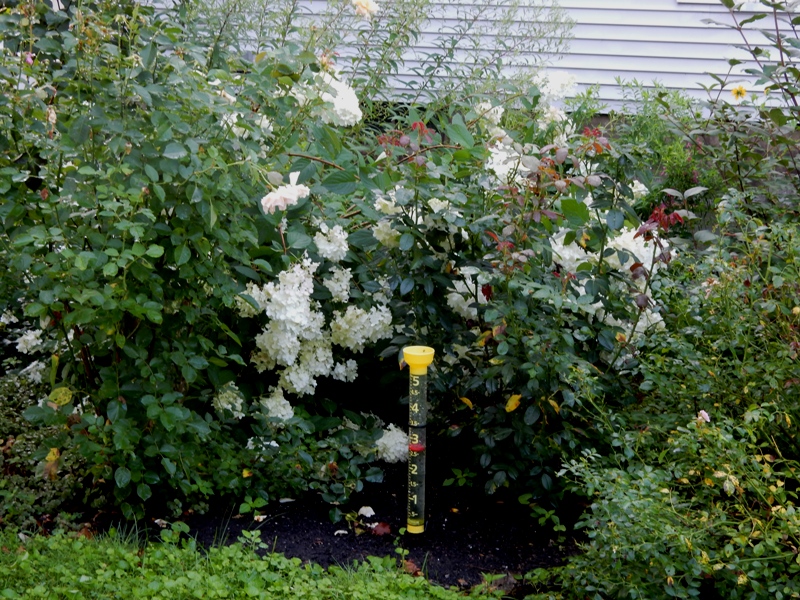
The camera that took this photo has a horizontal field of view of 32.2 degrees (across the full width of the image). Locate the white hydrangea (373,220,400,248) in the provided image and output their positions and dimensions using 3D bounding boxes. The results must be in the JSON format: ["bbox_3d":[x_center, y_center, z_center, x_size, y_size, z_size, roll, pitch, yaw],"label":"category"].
[{"bbox_3d":[-0.044,-0.213,4.510,0.092,0.092,0.090,1,12,0],"label":"white hydrangea"}]

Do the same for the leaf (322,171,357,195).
[{"bbox_3d":[-0.174,-0.338,4.000,0.104,0.081,0.025,-5,-30,-6],"label":"leaf"}]

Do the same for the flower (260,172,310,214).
[{"bbox_3d":[-0.326,-0.304,3.960,0.140,0.110,0.115,0,13,-6],"label":"flower"}]

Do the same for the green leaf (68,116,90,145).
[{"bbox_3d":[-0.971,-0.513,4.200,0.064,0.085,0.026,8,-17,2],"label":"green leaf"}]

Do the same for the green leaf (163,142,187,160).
[{"bbox_3d":[-0.605,-0.393,3.720,0.064,0.051,0.015,-1,-24,-9],"label":"green leaf"}]

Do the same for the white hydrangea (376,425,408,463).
[{"bbox_3d":[-0.024,0.456,4.410,0.115,0.120,0.110,1,12,0],"label":"white hydrangea"}]

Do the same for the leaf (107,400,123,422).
[{"bbox_3d":[-0.824,0.322,4.000,0.048,0.065,0.018,-2,-14,-12],"label":"leaf"}]

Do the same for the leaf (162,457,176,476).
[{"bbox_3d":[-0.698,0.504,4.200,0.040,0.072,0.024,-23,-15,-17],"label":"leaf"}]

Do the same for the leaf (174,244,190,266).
[{"bbox_3d":[-0.574,-0.117,3.650,0.041,0.063,0.012,13,-24,-3],"label":"leaf"}]

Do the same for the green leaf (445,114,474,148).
[{"bbox_3d":[0.201,-0.559,4.600,0.080,0.123,0.030,-30,-5,0],"label":"green leaf"}]

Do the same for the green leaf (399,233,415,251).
[{"bbox_3d":[0.020,-0.177,4.200,0.047,0.054,0.016,1,-8,0],"label":"green leaf"}]

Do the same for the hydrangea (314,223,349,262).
[{"bbox_3d":[-0.216,-0.181,4.365,0.107,0.126,0.100,0,14,-3],"label":"hydrangea"}]

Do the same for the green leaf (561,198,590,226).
[{"bbox_3d":[0.501,-0.251,3.950,0.073,0.092,0.018,-38,-17,-6],"label":"green leaf"}]

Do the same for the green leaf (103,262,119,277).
[{"bbox_3d":[-0.813,-0.086,3.900,0.042,0.042,0.022,-2,-9,-12],"label":"green leaf"}]

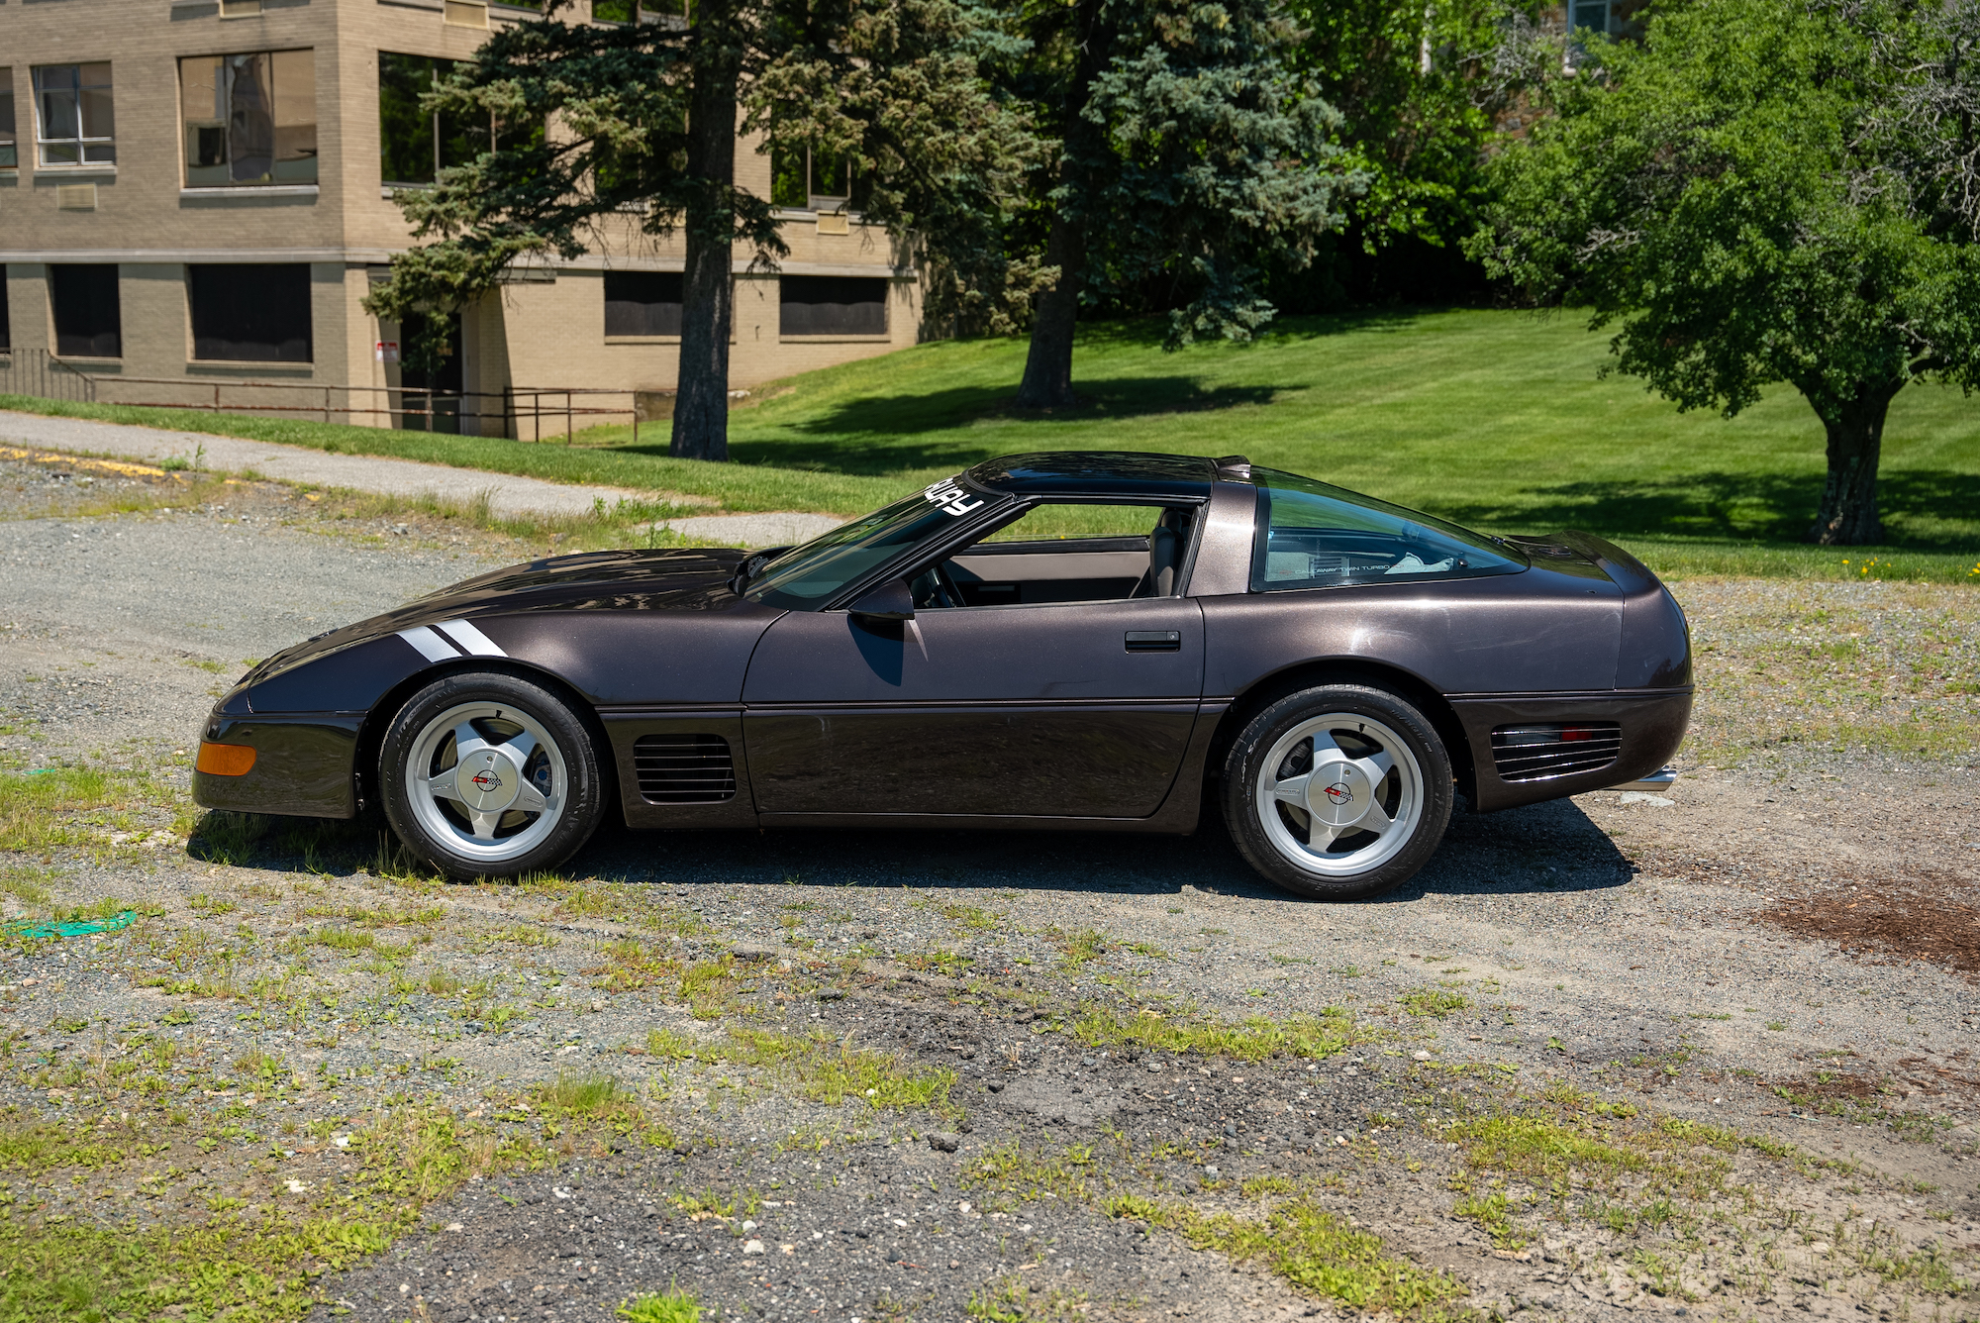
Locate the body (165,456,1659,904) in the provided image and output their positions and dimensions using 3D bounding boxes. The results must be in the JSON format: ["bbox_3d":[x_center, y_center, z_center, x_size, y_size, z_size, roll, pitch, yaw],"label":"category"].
[{"bbox_3d":[-0.147,-0.055,7.414,4.500,1.185,1.830,1,9,3],"label":"body"}]

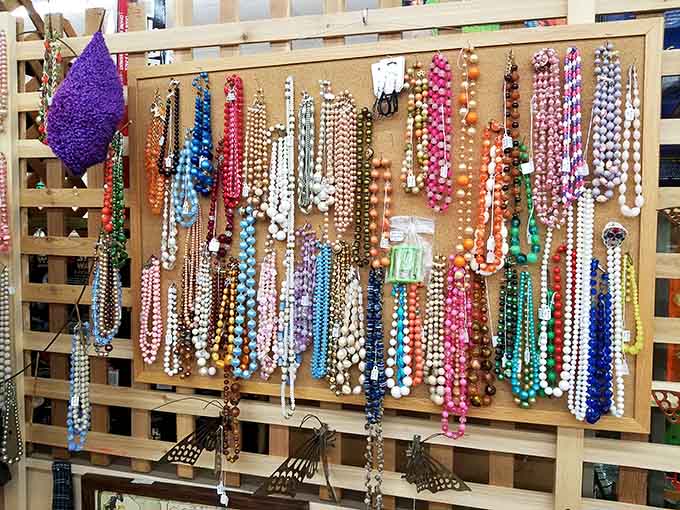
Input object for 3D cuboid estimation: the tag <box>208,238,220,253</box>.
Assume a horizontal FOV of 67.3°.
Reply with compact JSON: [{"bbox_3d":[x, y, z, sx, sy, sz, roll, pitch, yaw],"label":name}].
[{"bbox_3d":[-0.226,-0.018,0.922,0.023,0.024,0.003,1,3,16],"label":"tag"}]

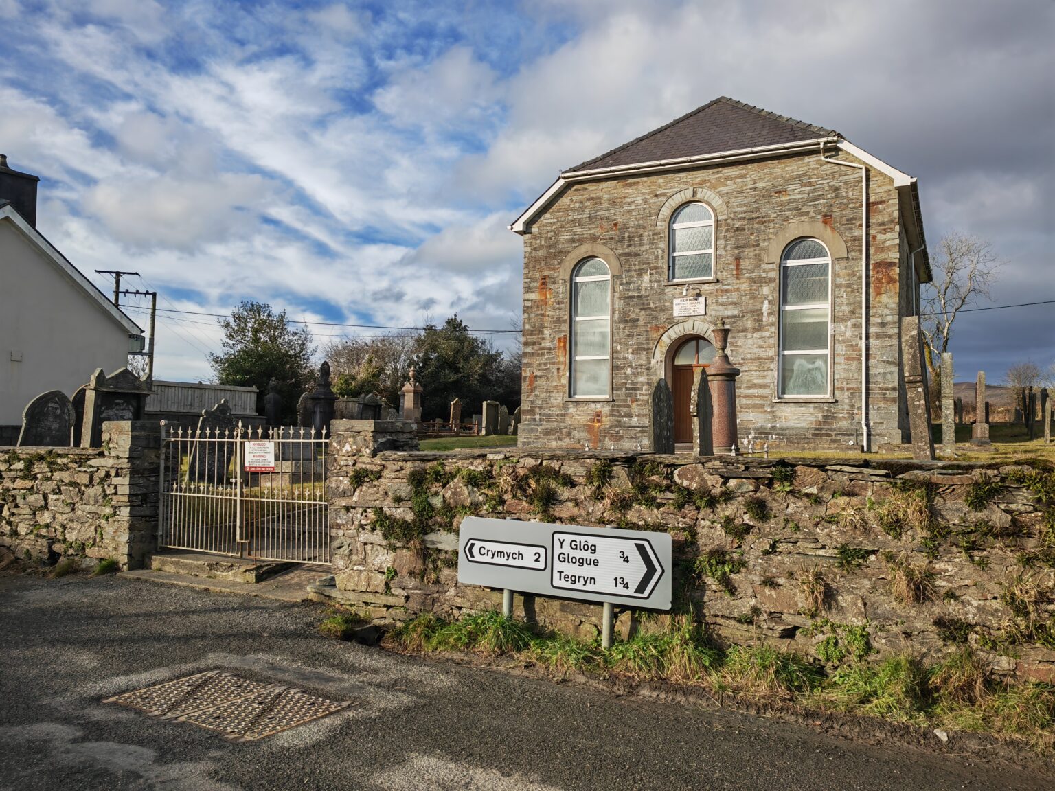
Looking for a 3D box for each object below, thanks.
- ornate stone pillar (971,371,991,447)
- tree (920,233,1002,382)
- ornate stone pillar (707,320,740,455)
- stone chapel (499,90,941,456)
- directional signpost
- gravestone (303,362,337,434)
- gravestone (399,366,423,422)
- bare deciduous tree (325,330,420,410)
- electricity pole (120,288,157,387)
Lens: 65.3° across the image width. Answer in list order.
[{"bbox_3d":[10.311,0.309,18.700,0.420,1.700,0.650,0,-2,27],"label":"ornate stone pillar"},{"bbox_3d":[19.887,-3.064,38.000,4.300,8.600,4.300,0,-2,27],"label":"tree"},{"bbox_3d":[3.027,-0.108,12.700,0.550,2.130,0.550,0,-2,27],"label":"ornate stone pillar"},{"bbox_3d":[7.540,-3.473,27.702,10.600,10.400,15.000,0,-2,27],"label":"stone chapel"},{"bbox_3d":[0.259,1.521,6.674,2.000,0.947,0.140,-1,-5,33],"label":"directional signpost"},{"bbox_3d":[-5.476,0.264,22.000,0.760,2.350,0.760,0,-2,27],"label":"gravestone"},{"bbox_3d":[-4.177,0.135,30.000,0.660,2.450,0.660,0,-2,27],"label":"gravestone"},{"bbox_3d":[-7.993,-0.736,42.000,4.900,5.100,4.900,1,-2,-10],"label":"bare deciduous tree"},{"bbox_3d":[-21.274,-1.916,45.000,2.000,7.800,0.600,1,-2,-18],"label":"electricity pole"}]

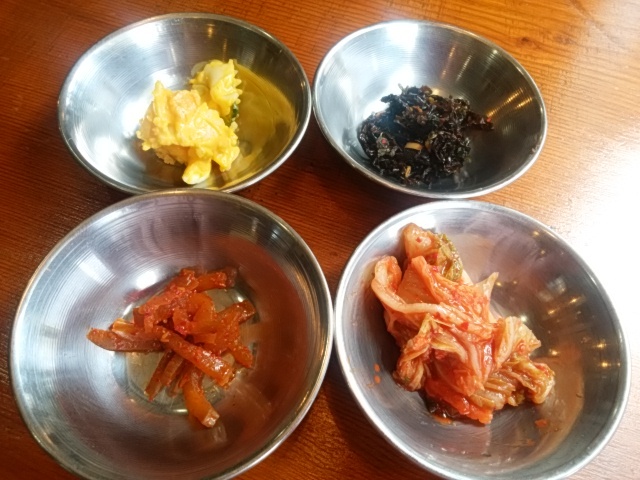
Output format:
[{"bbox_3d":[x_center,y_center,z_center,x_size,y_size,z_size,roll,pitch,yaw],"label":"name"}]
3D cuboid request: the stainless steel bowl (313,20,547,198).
[{"bbox_3d":[0.054,-0.060,0.268,0.117,0.041,0.117,1,63,-3],"label":"stainless steel bowl"}]

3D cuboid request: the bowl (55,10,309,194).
[{"bbox_3d":[-0.065,-0.060,0.259,0.117,0.041,0.117,1,63,-3],"label":"bowl"}]

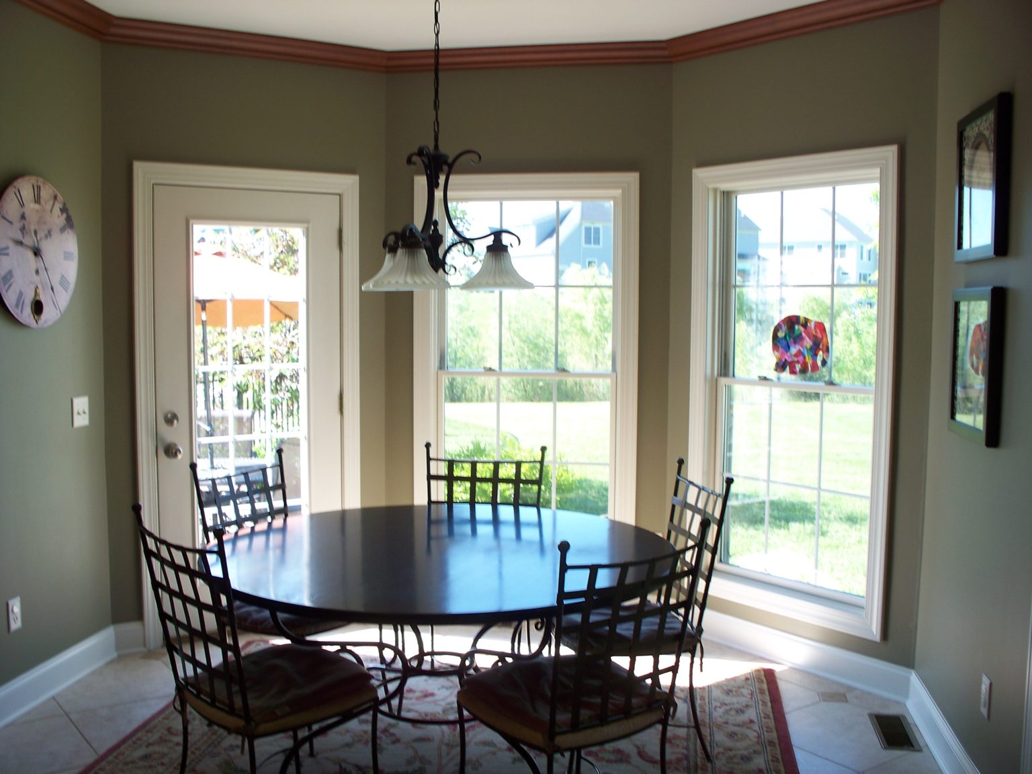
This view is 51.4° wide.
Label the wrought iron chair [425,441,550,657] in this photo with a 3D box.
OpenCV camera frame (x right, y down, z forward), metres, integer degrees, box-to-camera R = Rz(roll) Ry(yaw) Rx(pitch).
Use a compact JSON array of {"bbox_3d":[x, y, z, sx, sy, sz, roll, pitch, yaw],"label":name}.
[{"bbox_3d":[-0.164,0.732,4.090,0.480,0.966,0.540,1,5,10],"label":"wrought iron chair"}]

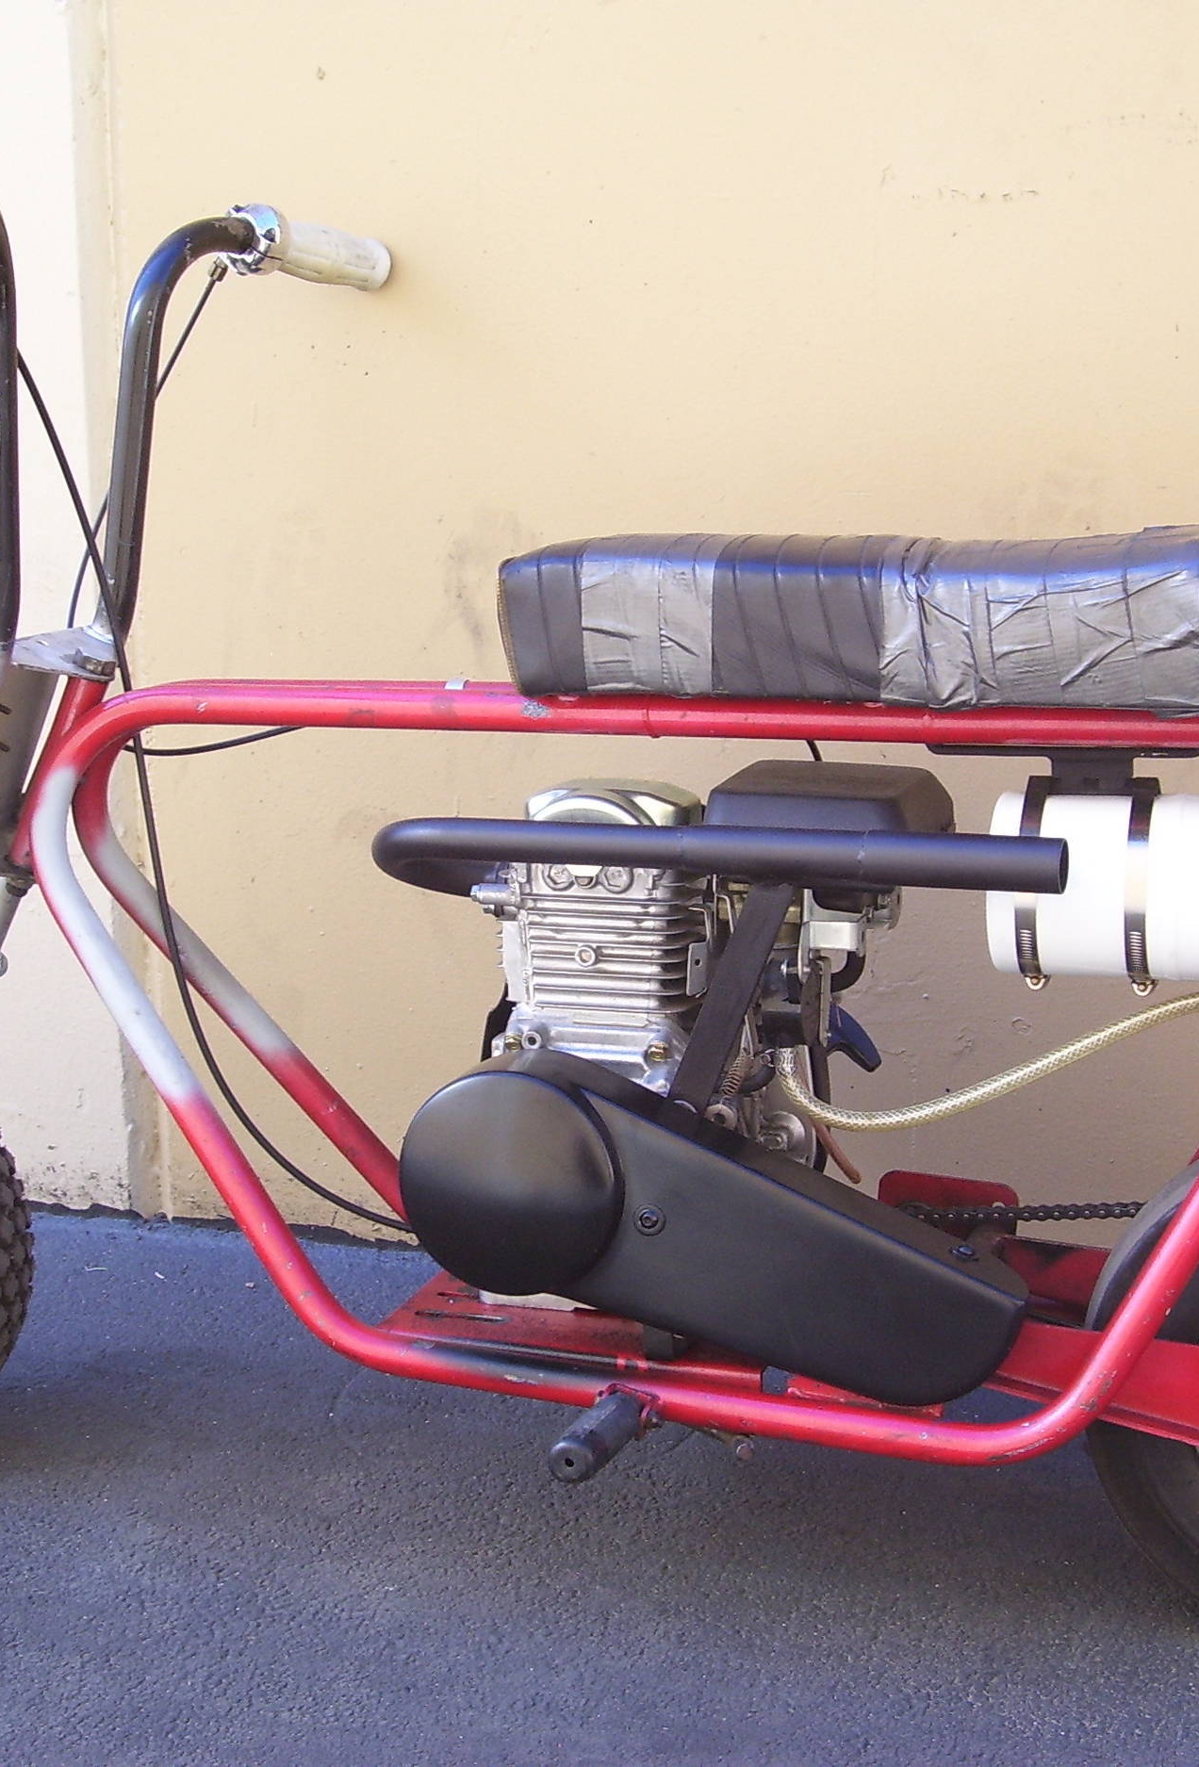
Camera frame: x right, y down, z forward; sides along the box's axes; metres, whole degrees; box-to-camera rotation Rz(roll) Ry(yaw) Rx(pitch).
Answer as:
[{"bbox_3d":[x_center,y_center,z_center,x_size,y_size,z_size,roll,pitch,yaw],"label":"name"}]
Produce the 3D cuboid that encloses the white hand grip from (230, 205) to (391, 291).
[{"bbox_3d":[-0.199,-0.443,2.004,0.050,0.050,0.138,8,8,35],"label":"white hand grip"}]

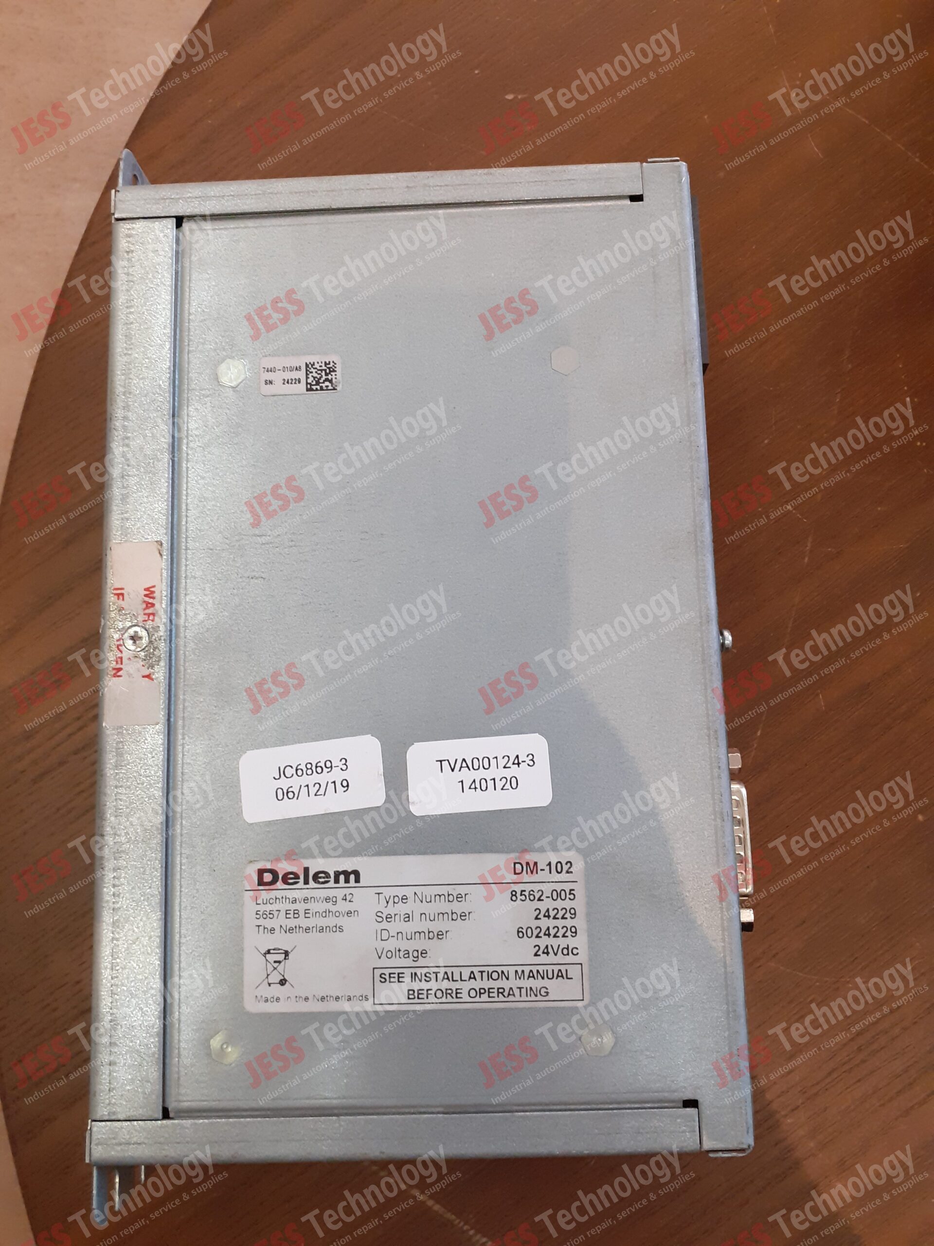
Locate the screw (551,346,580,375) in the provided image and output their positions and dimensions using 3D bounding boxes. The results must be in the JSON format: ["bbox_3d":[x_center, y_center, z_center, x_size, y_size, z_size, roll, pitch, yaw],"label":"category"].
[{"bbox_3d":[0.022,-0.058,0.217,0.006,0.003,0.007,-2,81,2],"label":"screw"}]

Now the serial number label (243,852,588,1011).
[{"bbox_3d":[-0.011,0.063,0.197,0.070,0.001,0.030,-2,82,2],"label":"serial number label"}]

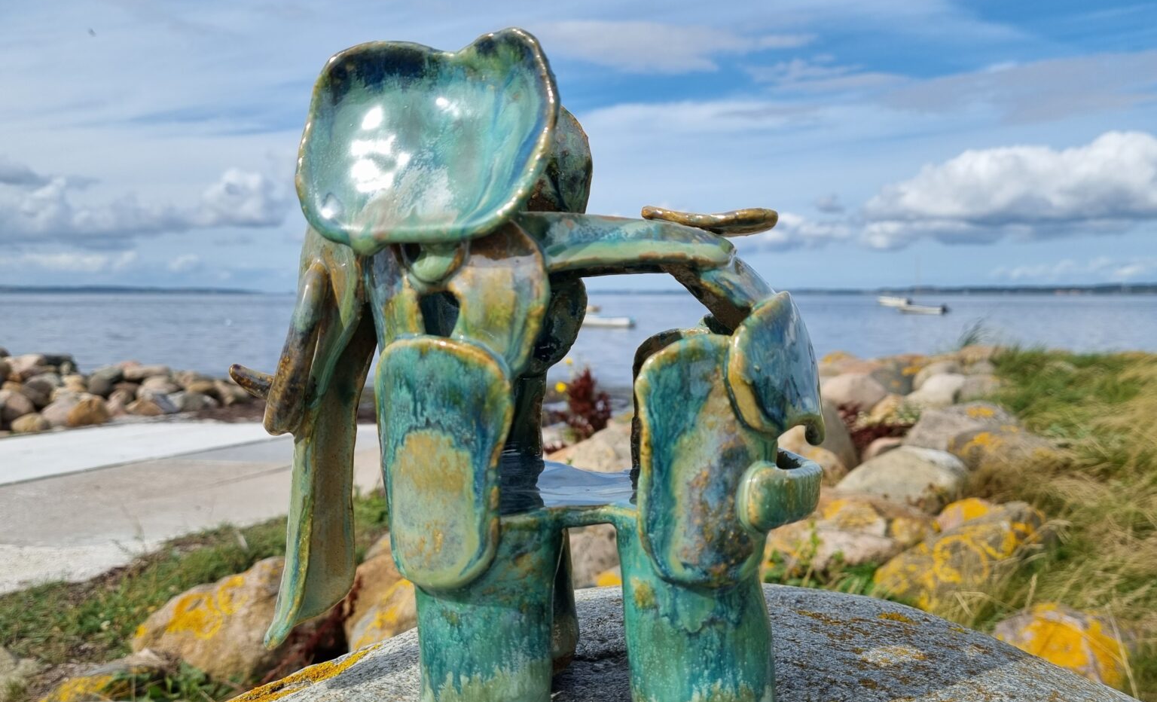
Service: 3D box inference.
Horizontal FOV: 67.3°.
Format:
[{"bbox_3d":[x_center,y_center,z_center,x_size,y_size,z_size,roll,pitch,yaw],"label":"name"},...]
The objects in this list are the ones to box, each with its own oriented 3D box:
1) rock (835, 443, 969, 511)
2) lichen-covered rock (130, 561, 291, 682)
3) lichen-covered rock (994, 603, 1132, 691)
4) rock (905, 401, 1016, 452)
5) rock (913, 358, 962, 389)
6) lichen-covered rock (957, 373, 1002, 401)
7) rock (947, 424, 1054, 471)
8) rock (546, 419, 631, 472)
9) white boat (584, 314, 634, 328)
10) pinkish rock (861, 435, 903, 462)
[{"bbox_3d":[1.487,0.593,4.000,0.589,0.310,0.480,1,4,21],"label":"rock"},{"bbox_3d":[-0.966,0.732,2.350,0.477,0.330,0.380,-2,4,-23],"label":"lichen-covered rock"},{"bbox_3d":[1.143,0.709,2.050,0.325,0.240,0.300,2,4,30],"label":"lichen-covered rock"},{"bbox_3d":[2.241,0.475,5.100,0.659,0.350,0.500,2,4,24],"label":"rock"},{"bbox_3d":[2.984,0.221,7.200,0.407,0.320,0.380,2,4,23],"label":"rock"},{"bbox_3d":[3.190,0.291,6.900,0.362,0.250,0.320,2,4,25],"label":"lichen-covered rock"},{"bbox_3d":[2.315,0.534,4.750,0.566,0.270,0.420,2,4,26],"label":"rock"},{"bbox_3d":[0.114,0.526,4.400,0.537,0.360,0.460,0,4,2],"label":"rock"},{"bbox_3d":[1.630,-1.986,57.000,4.500,0.850,1.700,-1,4,-8],"label":"white boat"},{"bbox_3d":[1.620,0.533,4.600,0.260,0.200,0.260,1,4,20],"label":"pinkish rock"}]

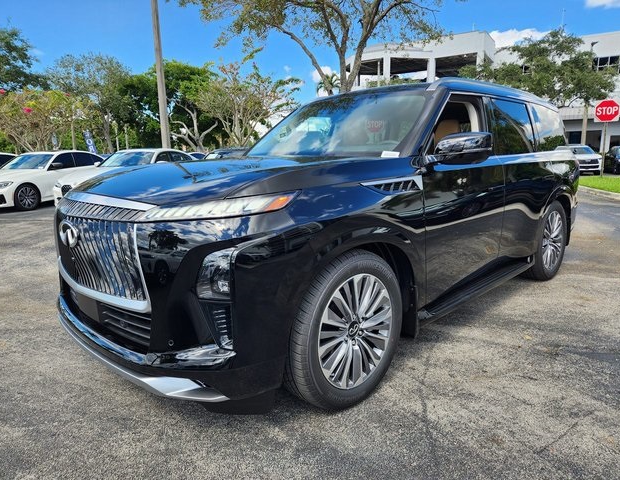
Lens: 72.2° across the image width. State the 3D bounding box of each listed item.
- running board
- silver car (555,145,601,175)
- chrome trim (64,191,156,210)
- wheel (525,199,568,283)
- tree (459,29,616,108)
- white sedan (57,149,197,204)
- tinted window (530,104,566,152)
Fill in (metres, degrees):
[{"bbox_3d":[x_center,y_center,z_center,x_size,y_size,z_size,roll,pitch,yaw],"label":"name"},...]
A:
[{"bbox_3d":[1.257,0.333,3.253,1.950,0.100,0.200,-11,16,-43],"label":"running board"},{"bbox_3d":[16.960,-5.149,27.146,1.980,1.800,4.900,1,11,16],"label":"silver car"},{"bbox_3d":[-1.081,-0.210,2.152,0.230,0.090,1.050,-12,15,-43],"label":"chrome trim"},{"bbox_3d":[2.367,-0.011,4.384,0.820,0.820,0.275,-12,15,-43],"label":"wheel"},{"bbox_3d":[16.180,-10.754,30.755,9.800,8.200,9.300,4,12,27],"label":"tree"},{"bbox_3d":[-4.369,-1.683,11.337,1.860,1.430,4.750,3,12,17],"label":"white sedan"},{"bbox_3d":[2.355,-1.072,4.176,1.000,0.400,0.070,-11,2,-43],"label":"tinted window"}]

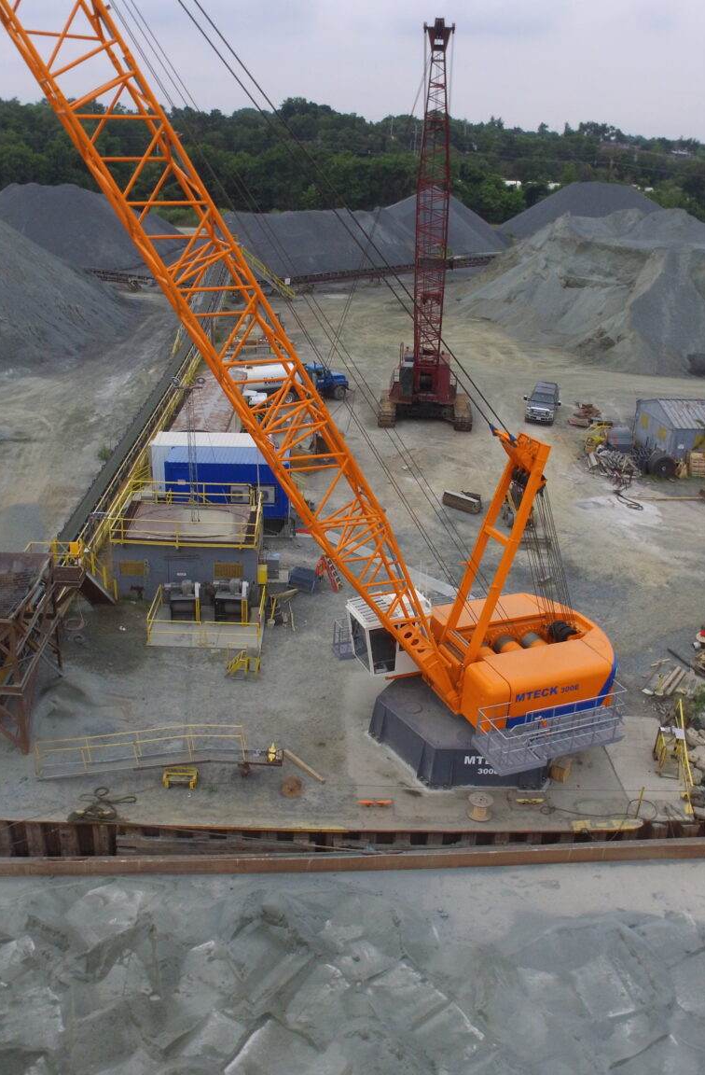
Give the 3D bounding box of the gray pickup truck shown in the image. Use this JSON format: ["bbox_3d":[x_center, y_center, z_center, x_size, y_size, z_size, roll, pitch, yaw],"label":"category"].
[{"bbox_3d":[15.233,-10.654,65.565,2.200,1.950,5.800,9,24,16],"label":"gray pickup truck"}]

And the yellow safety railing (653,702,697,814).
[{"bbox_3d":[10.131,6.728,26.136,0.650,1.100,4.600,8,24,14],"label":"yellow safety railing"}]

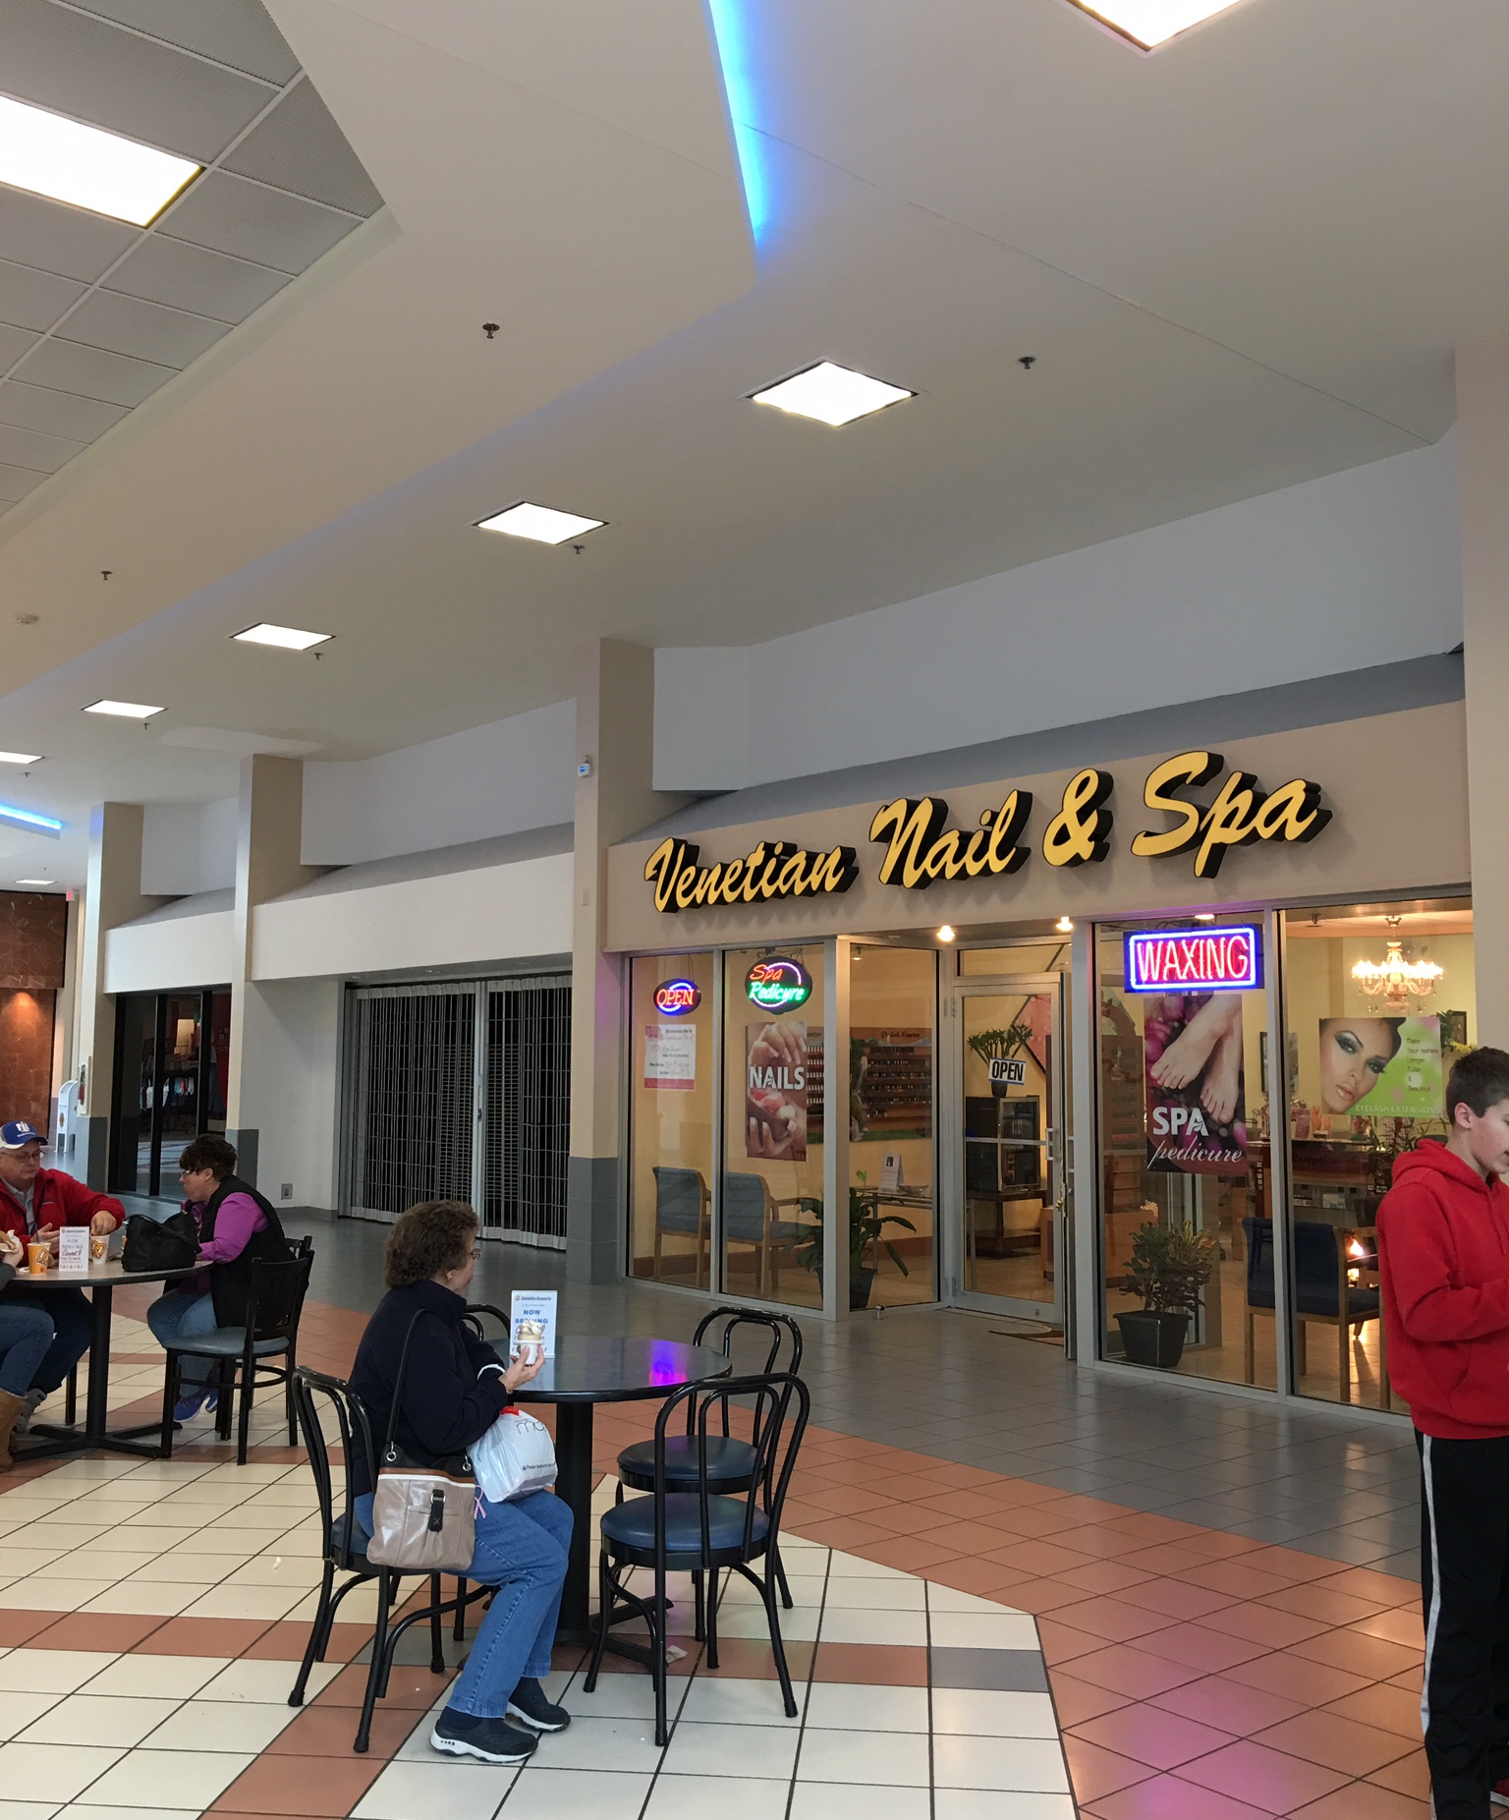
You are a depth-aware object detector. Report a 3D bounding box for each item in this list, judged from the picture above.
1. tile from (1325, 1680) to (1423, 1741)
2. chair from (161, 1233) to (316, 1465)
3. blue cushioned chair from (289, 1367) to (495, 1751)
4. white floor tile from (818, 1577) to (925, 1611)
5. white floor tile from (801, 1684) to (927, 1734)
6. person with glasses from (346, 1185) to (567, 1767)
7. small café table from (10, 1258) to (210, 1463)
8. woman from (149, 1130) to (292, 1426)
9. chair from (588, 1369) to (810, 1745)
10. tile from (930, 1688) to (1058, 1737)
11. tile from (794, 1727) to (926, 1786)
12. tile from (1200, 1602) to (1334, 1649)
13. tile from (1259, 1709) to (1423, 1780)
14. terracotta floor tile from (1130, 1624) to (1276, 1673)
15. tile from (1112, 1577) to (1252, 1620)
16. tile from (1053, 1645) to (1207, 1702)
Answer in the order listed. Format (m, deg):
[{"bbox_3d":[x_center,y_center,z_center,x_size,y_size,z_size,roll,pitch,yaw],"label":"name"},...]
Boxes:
[{"bbox_3d":[1.605,1.992,4.166,0.297,0.015,0.297,5,-7,-39],"label":"tile"},{"bbox_3d":[-2.130,1.828,6.993,0.460,0.820,0.420,-1,-6,18],"label":"chair"},{"bbox_3d":[-0.876,1.575,4.256,0.470,0.850,0.420,5,-7,-38],"label":"blue cushioned chair"},{"bbox_3d":[0.375,2.098,5.158,0.305,0.010,0.302,0,-5,5],"label":"white floor tile"},{"bbox_3d":[0.288,2.015,4.251,0.305,0.010,0.302,0,-5,5],"label":"white floor tile"},{"bbox_3d":[-0.712,1.333,4.088,0.580,1.240,0.480,1,-6,-5],"label":"person with glasses"},{"bbox_3d":[-2.807,1.843,6.940,1.030,0.745,1.030,0,-6,5],"label":"small café table"},{"bbox_3d":[-2.374,1.654,7.543,0.670,1.270,0.500,4,-6,-29],"label":"woman"},{"bbox_3d":[-0.149,1.565,4.252,0.420,0.840,0.470,4,-7,-30],"label":"chair"},{"bbox_3d":[0.589,1.992,4.177,0.299,0.010,0.299,0,-6,5],"label":"tile"},{"bbox_3d":[0.255,1.951,3.872,0.300,0.015,0.300,0,-6,5],"label":"tile"},{"bbox_3d":[1.454,2.055,4.821,0.297,0.015,0.297,5,-7,-39],"label":"tile"},{"bbox_3d":[1.383,1.988,4.014,0.298,0.012,0.298,5,-7,-39],"label":"tile"},{"bbox_3d":[1.232,2.047,4.669,0.299,0.010,0.299,5,-7,-39],"label":"terracotta floor tile"},{"bbox_3d":[1.263,2.076,5.053,0.297,0.015,0.297,5,-7,-39],"label":"tile"},{"bbox_3d":[0.989,2.013,4.440,0.297,0.015,0.297,5,-7,-39],"label":"tile"}]

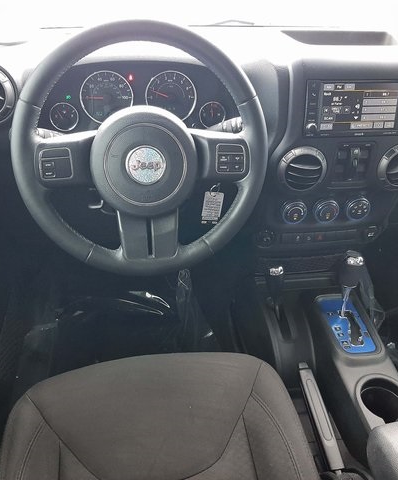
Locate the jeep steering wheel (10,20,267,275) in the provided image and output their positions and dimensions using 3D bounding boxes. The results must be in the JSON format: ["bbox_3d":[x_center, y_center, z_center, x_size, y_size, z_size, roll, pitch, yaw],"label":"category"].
[{"bbox_3d":[-0.085,-0.133,0.751,0.385,0.385,0.095,-4,20,-11],"label":"jeep steering wheel"}]

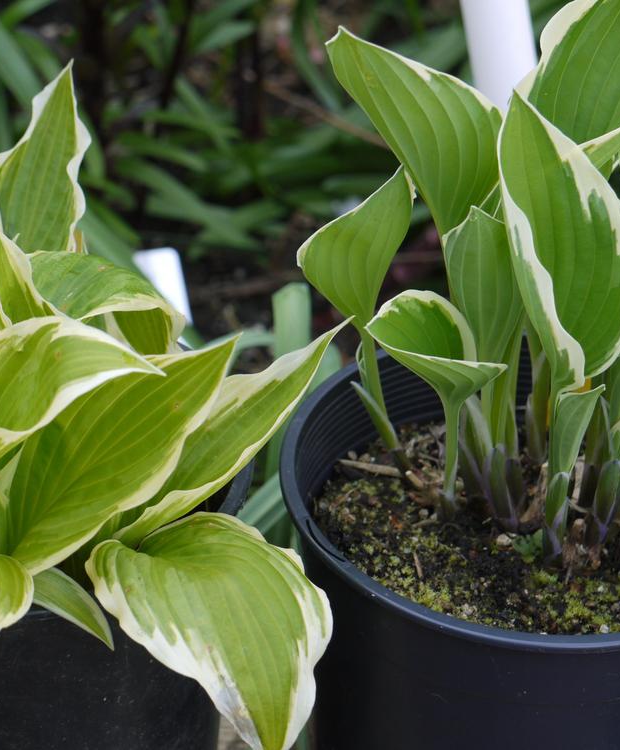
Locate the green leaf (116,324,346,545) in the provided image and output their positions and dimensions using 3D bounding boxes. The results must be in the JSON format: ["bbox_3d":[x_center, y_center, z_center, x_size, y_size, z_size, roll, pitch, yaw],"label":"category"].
[{"bbox_3d":[-0.029,0.021,0.955,0.108,0.022,0.034,-43,54,9],"label":"green leaf"}]

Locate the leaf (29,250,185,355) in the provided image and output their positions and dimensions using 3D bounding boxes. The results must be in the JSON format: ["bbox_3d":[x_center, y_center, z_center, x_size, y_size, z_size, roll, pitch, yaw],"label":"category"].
[{"bbox_3d":[-0.076,-0.027,0.975,0.058,0.026,0.034,6,37,3],"label":"leaf"}]

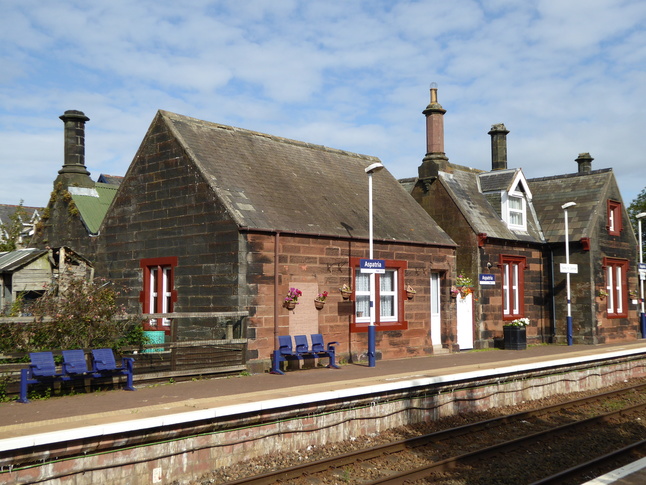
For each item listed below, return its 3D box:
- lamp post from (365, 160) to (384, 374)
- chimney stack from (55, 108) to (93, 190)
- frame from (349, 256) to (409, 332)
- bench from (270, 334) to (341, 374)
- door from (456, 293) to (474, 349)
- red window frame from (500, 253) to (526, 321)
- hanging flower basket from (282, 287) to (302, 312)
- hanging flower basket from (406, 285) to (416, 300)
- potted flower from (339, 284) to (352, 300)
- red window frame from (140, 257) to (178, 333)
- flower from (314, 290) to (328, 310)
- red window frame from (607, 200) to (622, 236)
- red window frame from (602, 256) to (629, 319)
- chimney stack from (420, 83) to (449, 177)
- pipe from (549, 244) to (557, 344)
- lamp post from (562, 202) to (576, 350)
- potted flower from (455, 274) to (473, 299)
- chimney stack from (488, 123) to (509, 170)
[{"bbox_3d":[1.473,0.641,19.735,0.220,5.780,0.550,4,-6,-44],"label":"lamp post"},{"bbox_3d":[-9.643,-3.609,26.803,0.980,2.900,0.980,4,-6,-44],"label":"chimney stack"},{"bbox_3d":[1.769,1.659,21.623,2.580,2.240,0.180,4,-6,-44],"label":"frame"},{"bbox_3d":[-0.415,2.995,18.664,2.140,0.930,0.600,4,-6,-44],"label":"bench"},{"bbox_3d":[5.066,2.793,24.525,1.030,2.020,0.080,4,-6,-45],"label":"door"},{"bbox_3d":[7.356,1.740,26.702,1.900,2.460,0.200,4,-6,-45],"label":"red window frame"},{"bbox_3d":[-0.833,1.543,18.862,0.430,0.640,0.320,4,-6,-44],"label":"hanging flower basket"},{"bbox_3d":[2.879,1.627,22.473,0.270,0.460,0.220,4,-6,-44],"label":"hanging flower basket"},{"bbox_3d":[0.663,1.479,20.350,0.320,0.430,0.240,4,-6,-44],"label":"potted flower"},{"bbox_3d":[-4.726,1.542,19.973,0.200,2.150,1.920,4,-6,-45],"label":"red window frame"},{"bbox_3d":[-0.043,1.649,19.642,0.310,0.530,0.250,4,-6,-44],"label":"flower"},{"bbox_3d":[12.446,-1.012,29.538,1.420,1.500,0.200,4,-6,-45],"label":"red window frame"},{"bbox_3d":[12.399,1.924,29.239,2.450,2.500,0.200,4,-6,-45],"label":"red window frame"},{"bbox_3d":[4.416,-4.373,27.206,0.950,3.900,0.950,4,-6,-45],"label":"chimney stack"},{"bbox_3d":[9.859,2.207,29.648,0.130,4.180,0.130,4,-6,-44],"label":"pipe"},{"bbox_3d":[9.574,1.182,26.782,0.280,5.580,0.500,4,-6,-45],"label":"lamp post"},{"bbox_3d":[5.016,1.553,24.454,0.900,0.860,0.340,4,-6,-45],"label":"potted flower"},{"bbox_3d":[7.870,-4.188,30.777,0.880,2.200,0.880,4,-6,-45],"label":"chimney stack"}]

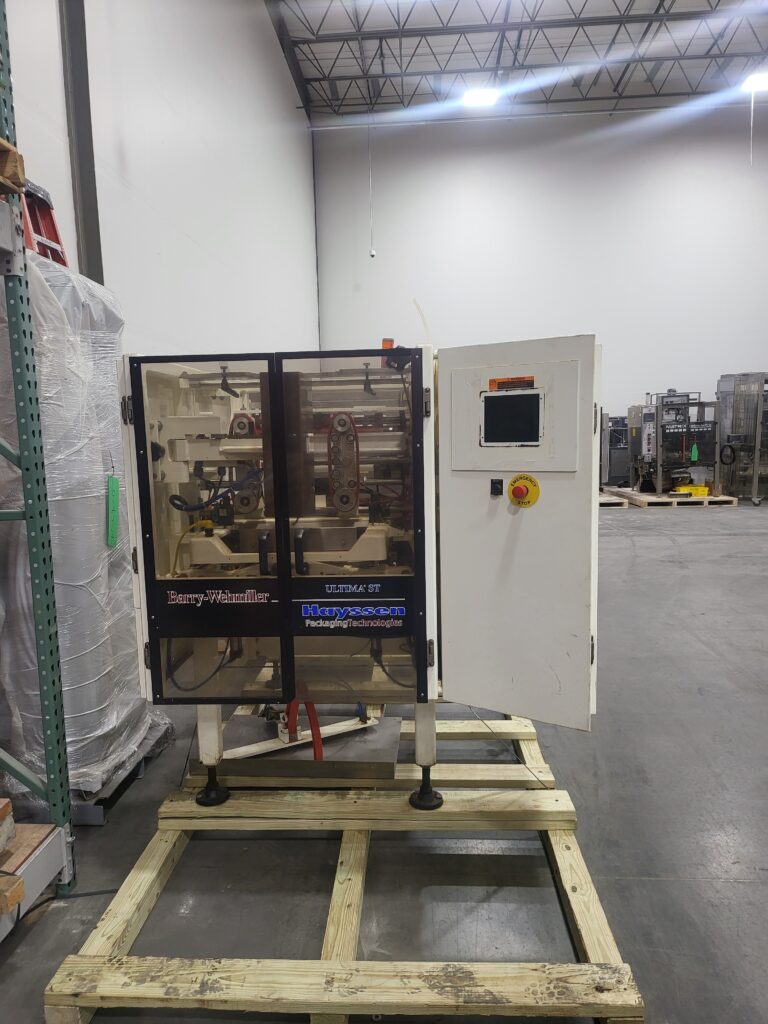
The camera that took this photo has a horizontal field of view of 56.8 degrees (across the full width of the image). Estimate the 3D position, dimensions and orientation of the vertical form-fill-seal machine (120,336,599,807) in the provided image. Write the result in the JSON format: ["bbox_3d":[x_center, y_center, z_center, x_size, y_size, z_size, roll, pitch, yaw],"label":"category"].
[{"bbox_3d":[-0.042,0.196,2.927,1.445,1.701,1.820,-1,7,4],"label":"vertical form-fill-seal machine"}]

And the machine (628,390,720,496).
[{"bbox_3d":[5.214,-1.250,12.965,1.245,1.814,1.478,-1,7,2],"label":"machine"}]

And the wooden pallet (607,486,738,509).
[{"bbox_3d":[5.194,-0.287,13.109,1.584,0.132,2.315,-1,7,2],"label":"wooden pallet"}]

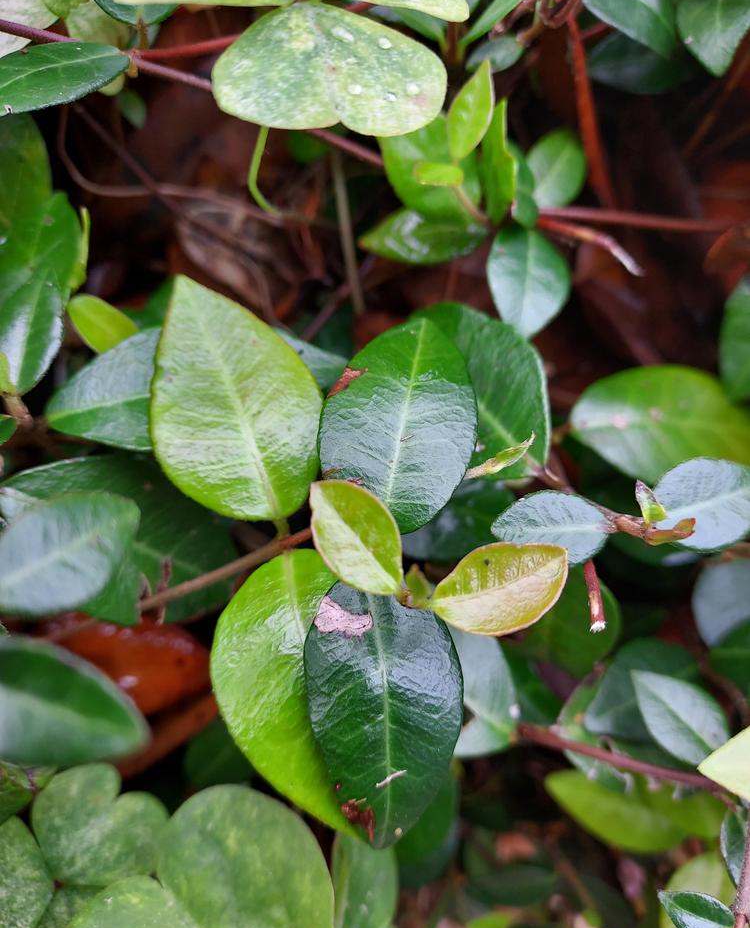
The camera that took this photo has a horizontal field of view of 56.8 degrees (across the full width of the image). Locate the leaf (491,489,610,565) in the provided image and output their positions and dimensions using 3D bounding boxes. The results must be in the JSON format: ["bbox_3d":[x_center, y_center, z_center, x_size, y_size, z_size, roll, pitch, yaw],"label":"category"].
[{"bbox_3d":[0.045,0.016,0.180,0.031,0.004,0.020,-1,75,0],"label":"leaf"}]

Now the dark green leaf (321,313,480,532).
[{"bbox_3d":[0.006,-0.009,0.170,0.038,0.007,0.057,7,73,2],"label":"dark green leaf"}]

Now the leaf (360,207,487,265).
[{"bbox_3d":[0.017,-0.077,0.235,0.043,0.009,0.026,-9,63,-3],"label":"leaf"}]

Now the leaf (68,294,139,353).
[{"bbox_3d":[-0.092,-0.044,0.235,0.030,0.007,0.019,37,84,-4],"label":"leaf"}]

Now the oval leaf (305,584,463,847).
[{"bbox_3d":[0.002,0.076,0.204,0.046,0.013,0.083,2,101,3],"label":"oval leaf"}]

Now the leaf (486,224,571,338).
[{"bbox_3d":[0.052,-0.062,0.236,0.028,0.009,0.038,-1,90,0],"label":"leaf"}]

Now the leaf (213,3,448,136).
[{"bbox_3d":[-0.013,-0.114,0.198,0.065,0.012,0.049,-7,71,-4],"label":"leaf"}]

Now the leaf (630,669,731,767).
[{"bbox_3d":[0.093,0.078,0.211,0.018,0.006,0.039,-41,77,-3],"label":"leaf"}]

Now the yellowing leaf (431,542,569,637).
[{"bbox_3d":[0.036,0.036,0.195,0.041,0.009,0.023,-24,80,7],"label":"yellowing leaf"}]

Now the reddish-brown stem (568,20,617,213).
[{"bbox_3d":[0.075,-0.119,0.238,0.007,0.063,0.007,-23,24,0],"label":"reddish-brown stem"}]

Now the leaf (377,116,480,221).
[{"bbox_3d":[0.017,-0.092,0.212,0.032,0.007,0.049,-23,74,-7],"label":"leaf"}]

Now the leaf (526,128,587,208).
[{"bbox_3d":[0.067,-0.107,0.253,0.023,0.007,0.032,26,86,0],"label":"leaf"}]

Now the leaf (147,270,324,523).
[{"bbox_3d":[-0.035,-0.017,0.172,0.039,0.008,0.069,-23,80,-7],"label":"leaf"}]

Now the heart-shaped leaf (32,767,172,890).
[{"bbox_3d":[-0.085,0.112,0.210,0.039,0.010,0.035,37,83,3],"label":"heart-shaped leaf"}]

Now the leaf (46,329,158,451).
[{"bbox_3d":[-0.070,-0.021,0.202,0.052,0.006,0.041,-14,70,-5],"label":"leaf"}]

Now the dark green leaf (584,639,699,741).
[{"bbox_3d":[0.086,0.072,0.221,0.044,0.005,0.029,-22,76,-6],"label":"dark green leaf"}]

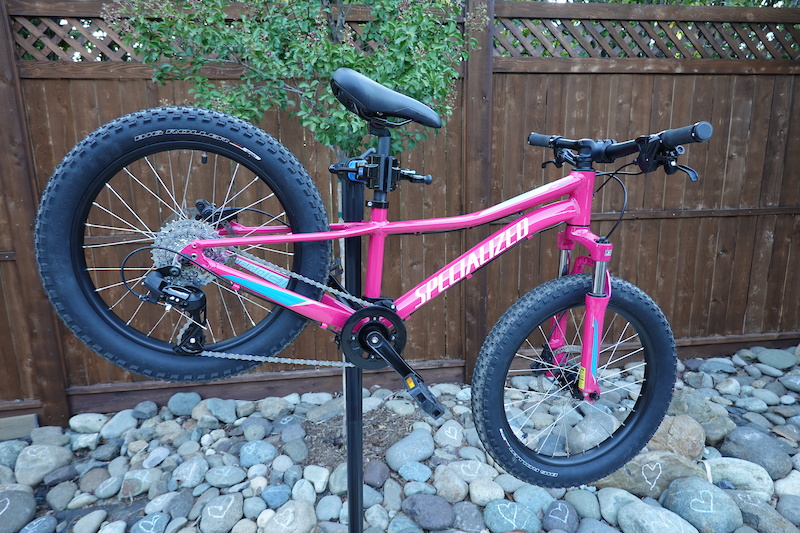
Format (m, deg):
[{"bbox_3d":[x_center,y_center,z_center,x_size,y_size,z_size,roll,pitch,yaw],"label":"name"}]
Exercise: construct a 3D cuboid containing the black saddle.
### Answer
[{"bbox_3d":[-0.025,-0.320,1.061,0.240,0.070,0.145,21,7,-15],"label":"black saddle"}]

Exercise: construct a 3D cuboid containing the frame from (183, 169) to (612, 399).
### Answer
[{"bbox_3d":[0.088,-0.060,1.143,0.965,0.530,0.160,21,7,-16],"label":"frame"}]

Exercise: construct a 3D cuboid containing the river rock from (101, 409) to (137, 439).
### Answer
[{"bbox_3d":[-1.519,0.866,2.903,0.155,0.120,0.235,-1,12,1],"label":"river rock"}]

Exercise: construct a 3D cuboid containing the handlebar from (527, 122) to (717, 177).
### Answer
[{"bbox_3d":[0.449,-0.250,1.175,0.110,0.110,0.605,6,9,-16],"label":"handlebar"}]

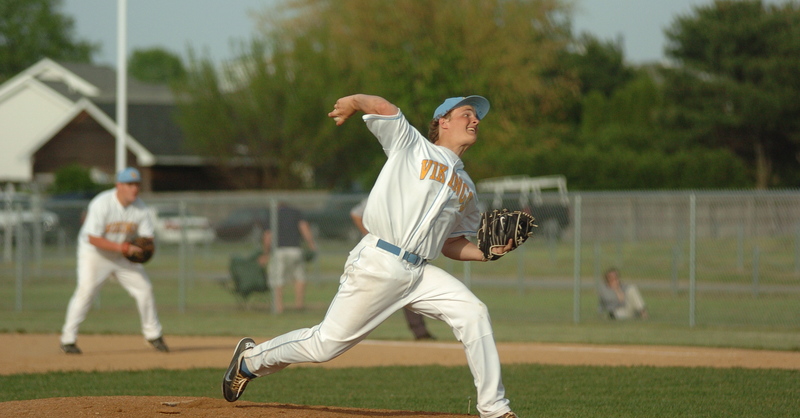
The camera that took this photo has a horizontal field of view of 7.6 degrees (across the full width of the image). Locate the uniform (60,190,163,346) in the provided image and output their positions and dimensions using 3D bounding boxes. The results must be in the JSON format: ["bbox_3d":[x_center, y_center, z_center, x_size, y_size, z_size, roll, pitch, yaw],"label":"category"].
[{"bbox_3d":[-2.240,0.447,46.500,0.780,1.210,0.580,0,1,-33],"label":"uniform"}]

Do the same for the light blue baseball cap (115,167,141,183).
[{"bbox_3d":[-2.095,-0.266,46.200,0.180,0.135,0.260,0,7,-33],"label":"light blue baseball cap"}]

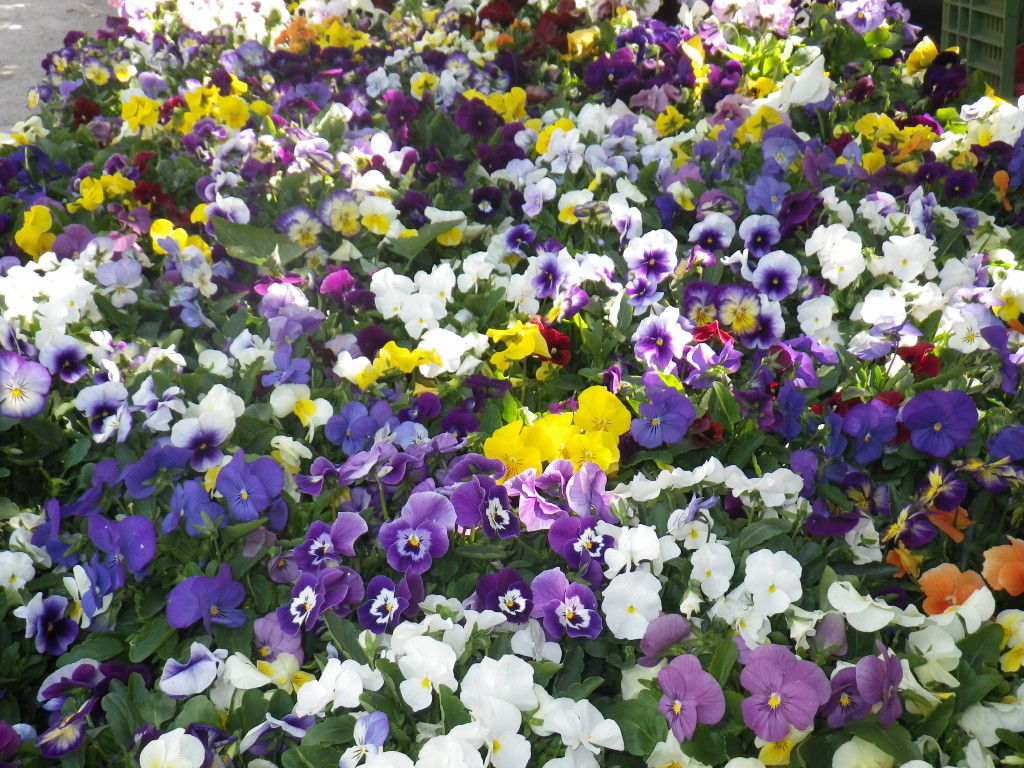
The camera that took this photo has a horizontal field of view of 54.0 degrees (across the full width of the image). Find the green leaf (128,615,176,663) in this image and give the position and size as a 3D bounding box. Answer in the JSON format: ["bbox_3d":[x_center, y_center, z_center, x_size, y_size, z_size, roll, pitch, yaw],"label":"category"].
[{"bbox_3d":[-0.298,0.211,0.834,0.028,0.012,0.058,16,41,24],"label":"green leaf"}]

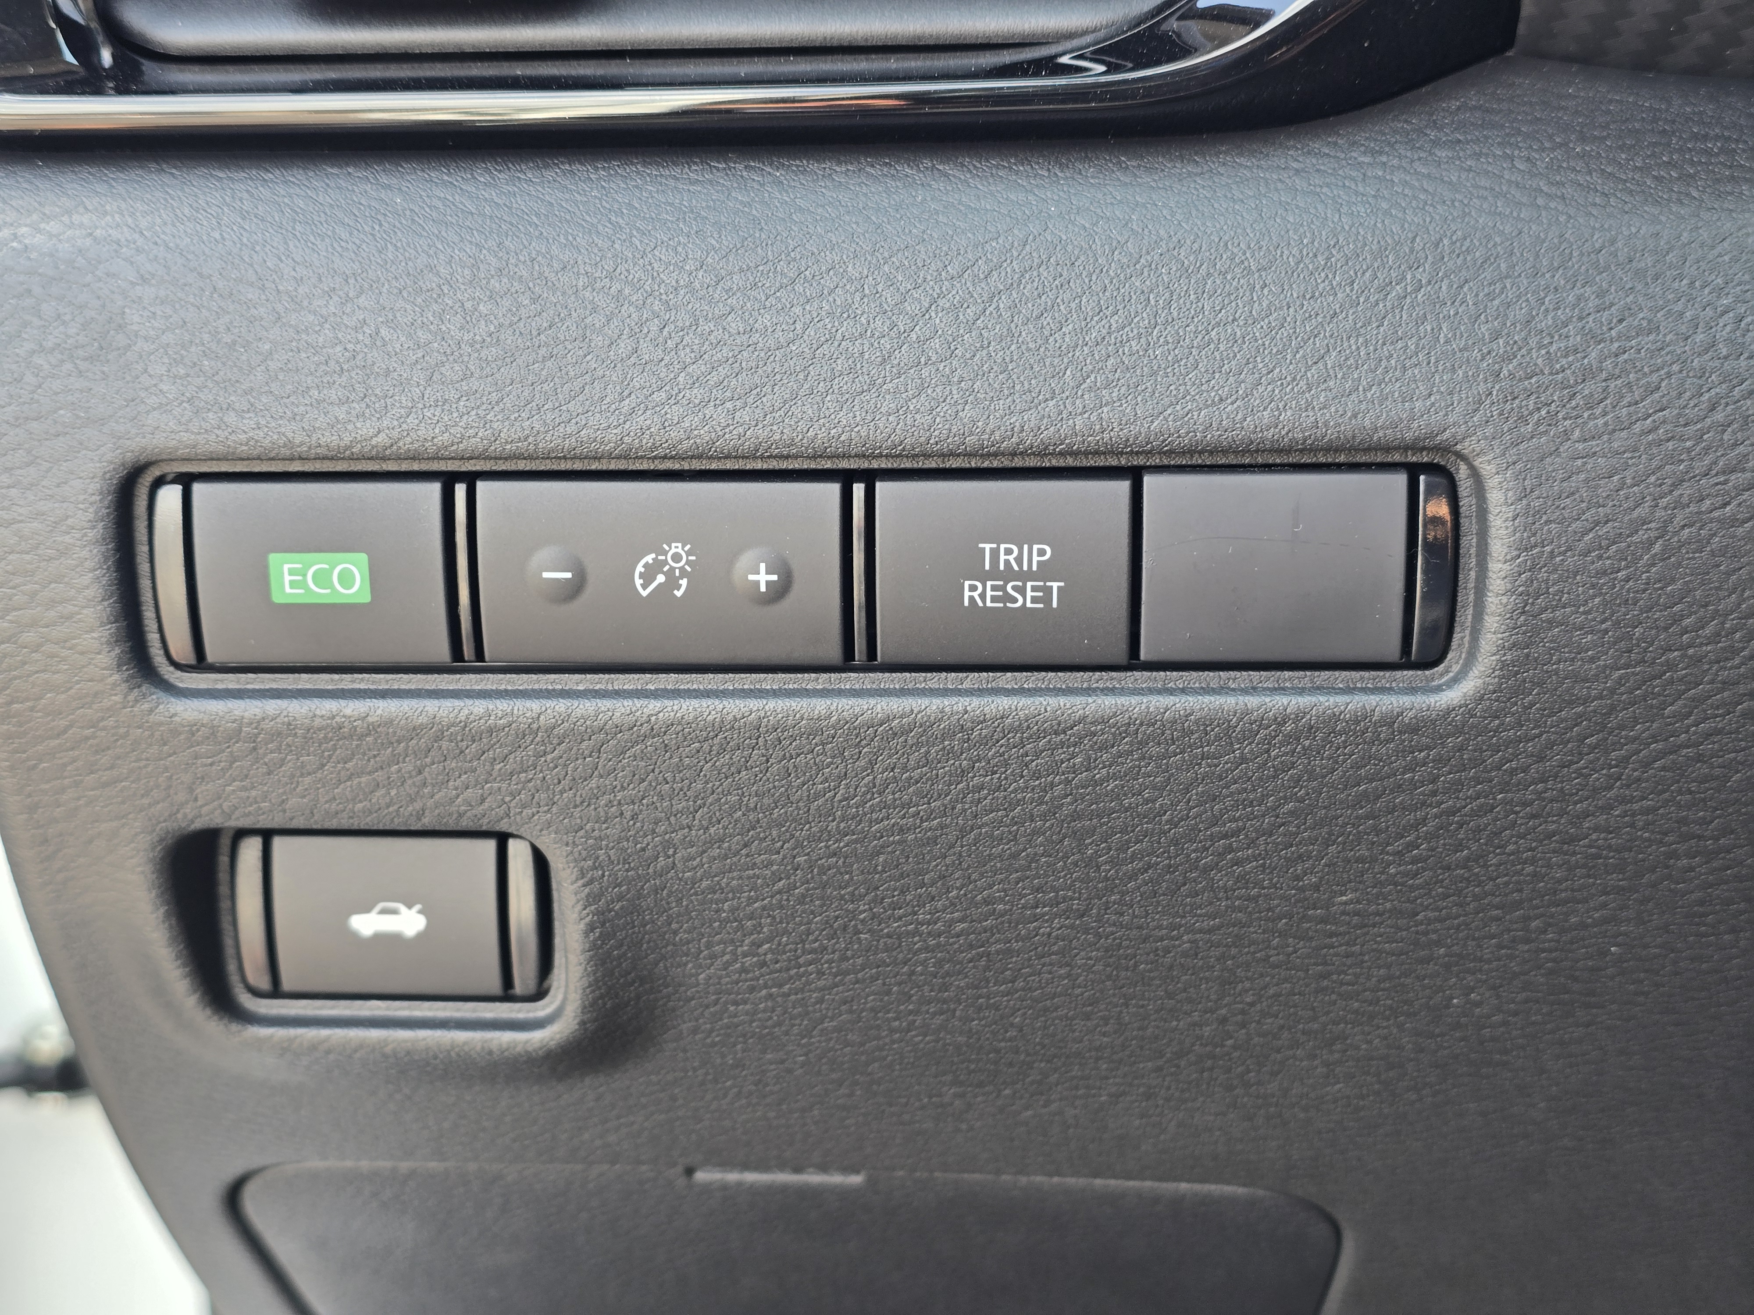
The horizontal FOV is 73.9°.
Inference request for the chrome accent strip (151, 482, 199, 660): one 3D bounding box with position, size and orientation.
[{"bbox_3d":[-0.091,-0.011,0.151,0.004,0.024,0.004,0,6,2],"label":"chrome accent strip"}]

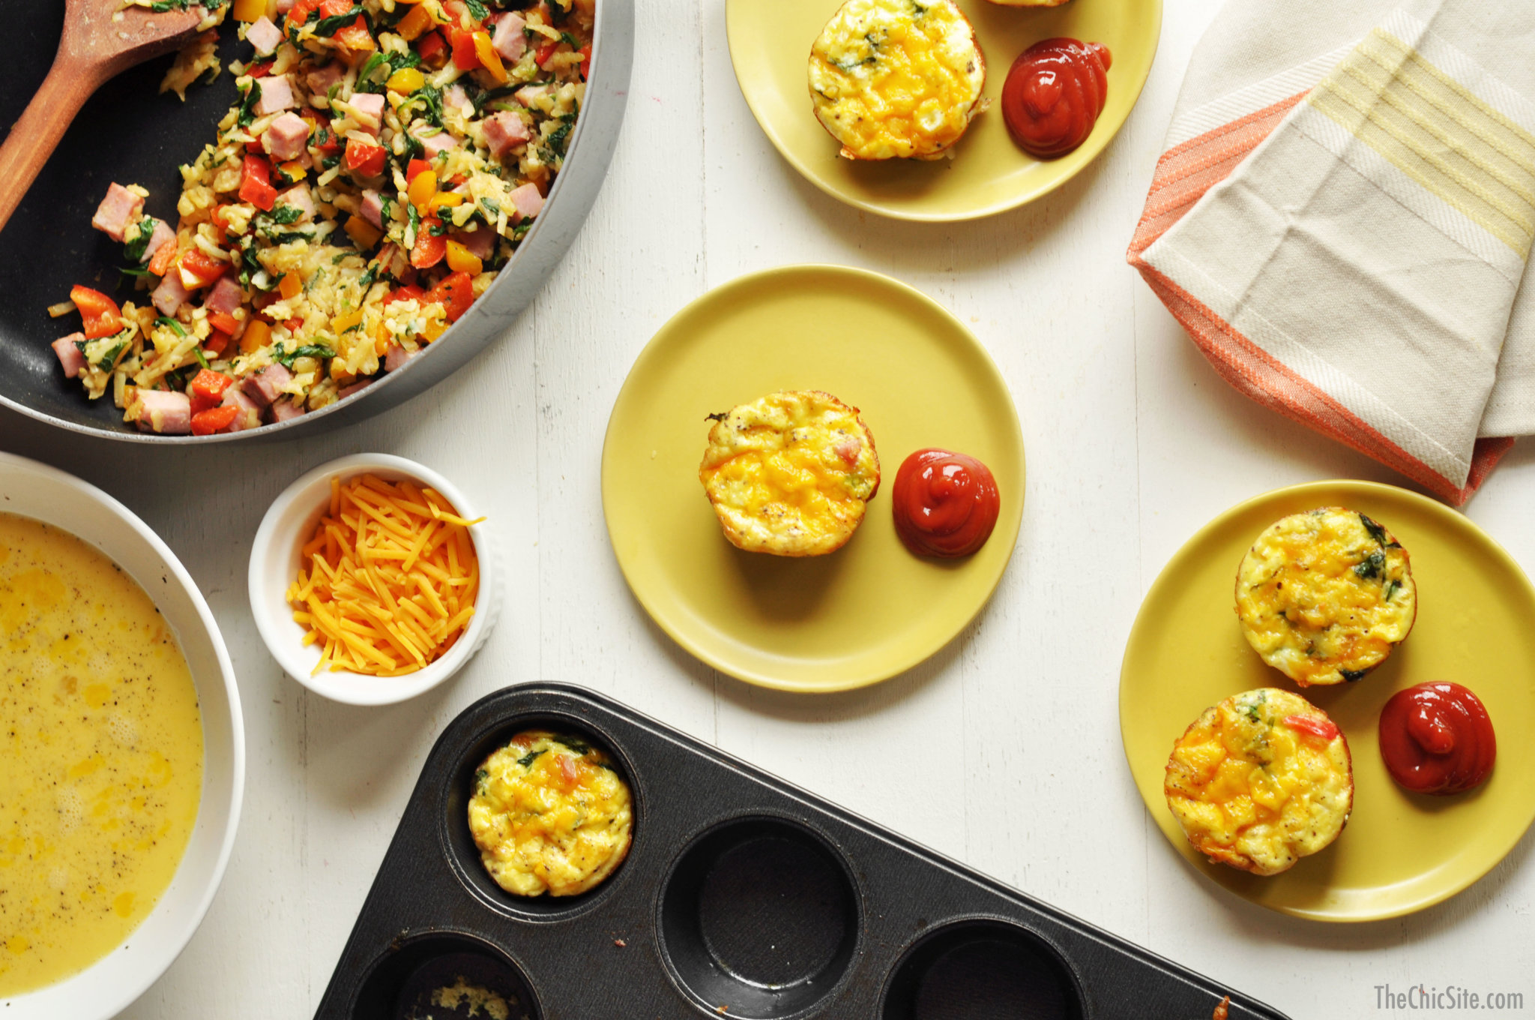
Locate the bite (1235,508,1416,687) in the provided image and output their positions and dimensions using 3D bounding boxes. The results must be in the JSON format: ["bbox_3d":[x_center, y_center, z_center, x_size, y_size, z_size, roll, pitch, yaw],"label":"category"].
[{"bbox_3d":[0.192,0.030,1.097,0.060,0.033,0.060,0,87,8],"label":"bite"}]

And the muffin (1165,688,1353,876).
[{"bbox_3d":[0.169,0.093,1.097,0.062,0.033,0.062,0,87,8],"label":"muffin"}]

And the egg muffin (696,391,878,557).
[{"bbox_3d":[0.009,-0.013,1.123,0.060,0.033,0.058,0,87,8],"label":"egg muffin"}]

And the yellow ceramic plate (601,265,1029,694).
[{"bbox_3d":[0.017,-0.011,1.136,0.152,0.017,0.152,0,87,8],"label":"yellow ceramic plate"}]

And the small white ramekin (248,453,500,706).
[{"bbox_3d":[-0.137,0.025,1.143,0.088,0.042,0.088,0,87,8],"label":"small white ramekin"}]

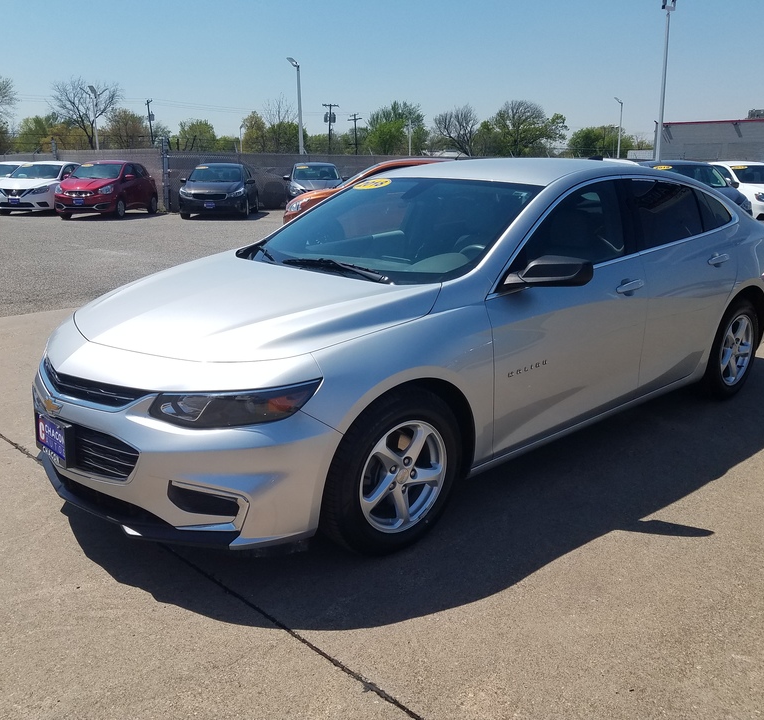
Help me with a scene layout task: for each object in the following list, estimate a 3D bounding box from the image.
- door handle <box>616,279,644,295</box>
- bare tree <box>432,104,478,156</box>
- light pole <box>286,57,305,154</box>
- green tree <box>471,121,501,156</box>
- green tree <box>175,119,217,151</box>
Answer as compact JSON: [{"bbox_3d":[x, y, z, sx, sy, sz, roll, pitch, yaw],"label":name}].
[{"bbox_3d":[1.185,-0.349,3.439,0.220,0.055,0.050,-13,20,-40],"label":"door handle"},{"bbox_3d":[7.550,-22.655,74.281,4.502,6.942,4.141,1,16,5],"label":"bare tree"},{"bbox_3d":[-3.956,-11.060,34.297,0.650,6.190,0.300,0,15,0],"label":"light pole"},{"bbox_3d":[10.136,-20.745,71.084,3.661,5.446,3.661,1,15,8],"label":"green tree"},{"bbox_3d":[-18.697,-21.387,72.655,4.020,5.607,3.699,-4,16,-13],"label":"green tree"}]

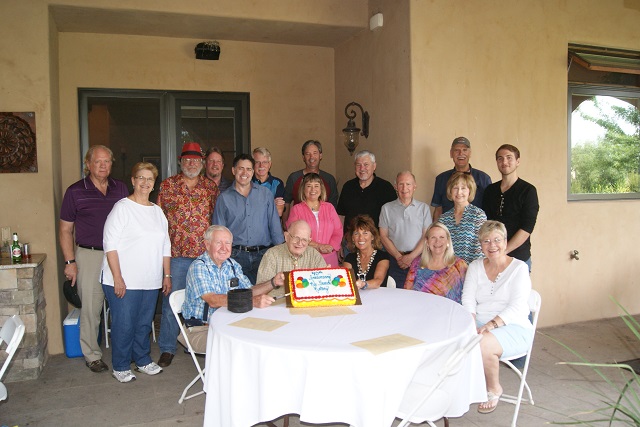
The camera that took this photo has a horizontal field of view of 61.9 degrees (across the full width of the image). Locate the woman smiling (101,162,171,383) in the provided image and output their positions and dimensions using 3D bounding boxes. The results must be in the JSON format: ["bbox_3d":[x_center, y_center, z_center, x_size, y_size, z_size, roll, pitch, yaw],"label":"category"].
[{"bbox_3d":[-1.430,0.443,4.170,0.520,1.670,0.350,-4,4,-35],"label":"woman smiling"}]

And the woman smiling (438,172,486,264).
[{"bbox_3d":[1.117,0.449,4.180,0.450,1.560,0.310,0,4,18],"label":"woman smiling"}]

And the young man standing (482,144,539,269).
[{"bbox_3d":[1.475,0.343,4.160,0.500,1.750,0.330,1,4,38],"label":"young man standing"}]

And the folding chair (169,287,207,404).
[{"bbox_3d":[-0.645,0.898,3.680,0.500,0.790,0.450,3,6,43],"label":"folding chair"}]

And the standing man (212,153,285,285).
[{"bbox_3d":[-0.555,0.397,4.140,0.550,1.720,0.330,-1,4,-7],"label":"standing man"}]

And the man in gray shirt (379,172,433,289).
[{"bbox_3d":[0.677,0.444,4.200,0.470,1.580,0.330,0,4,9],"label":"man in gray shirt"}]

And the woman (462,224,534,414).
[{"bbox_3d":[1.129,0.665,3.490,0.500,1.230,0.690,2,5,32],"label":"woman"}]

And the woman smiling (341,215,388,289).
[{"bbox_3d":[0.306,0.647,3.840,0.470,1.250,0.720,0,4,7],"label":"woman smiling"}]

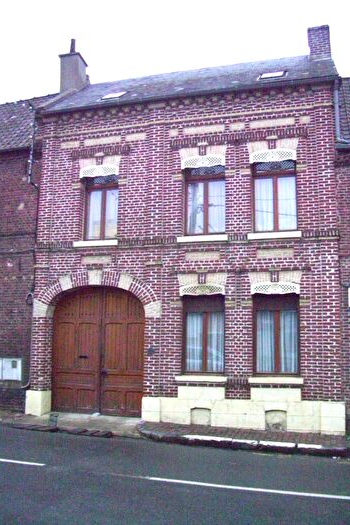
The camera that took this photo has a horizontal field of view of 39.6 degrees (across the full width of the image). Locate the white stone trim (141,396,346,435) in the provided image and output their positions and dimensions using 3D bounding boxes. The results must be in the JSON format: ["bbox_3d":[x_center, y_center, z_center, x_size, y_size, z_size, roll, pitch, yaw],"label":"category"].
[{"bbox_3d":[1.362,3.190,10.306,4.239,0.575,0.317,-2,-8,16],"label":"white stone trim"}]

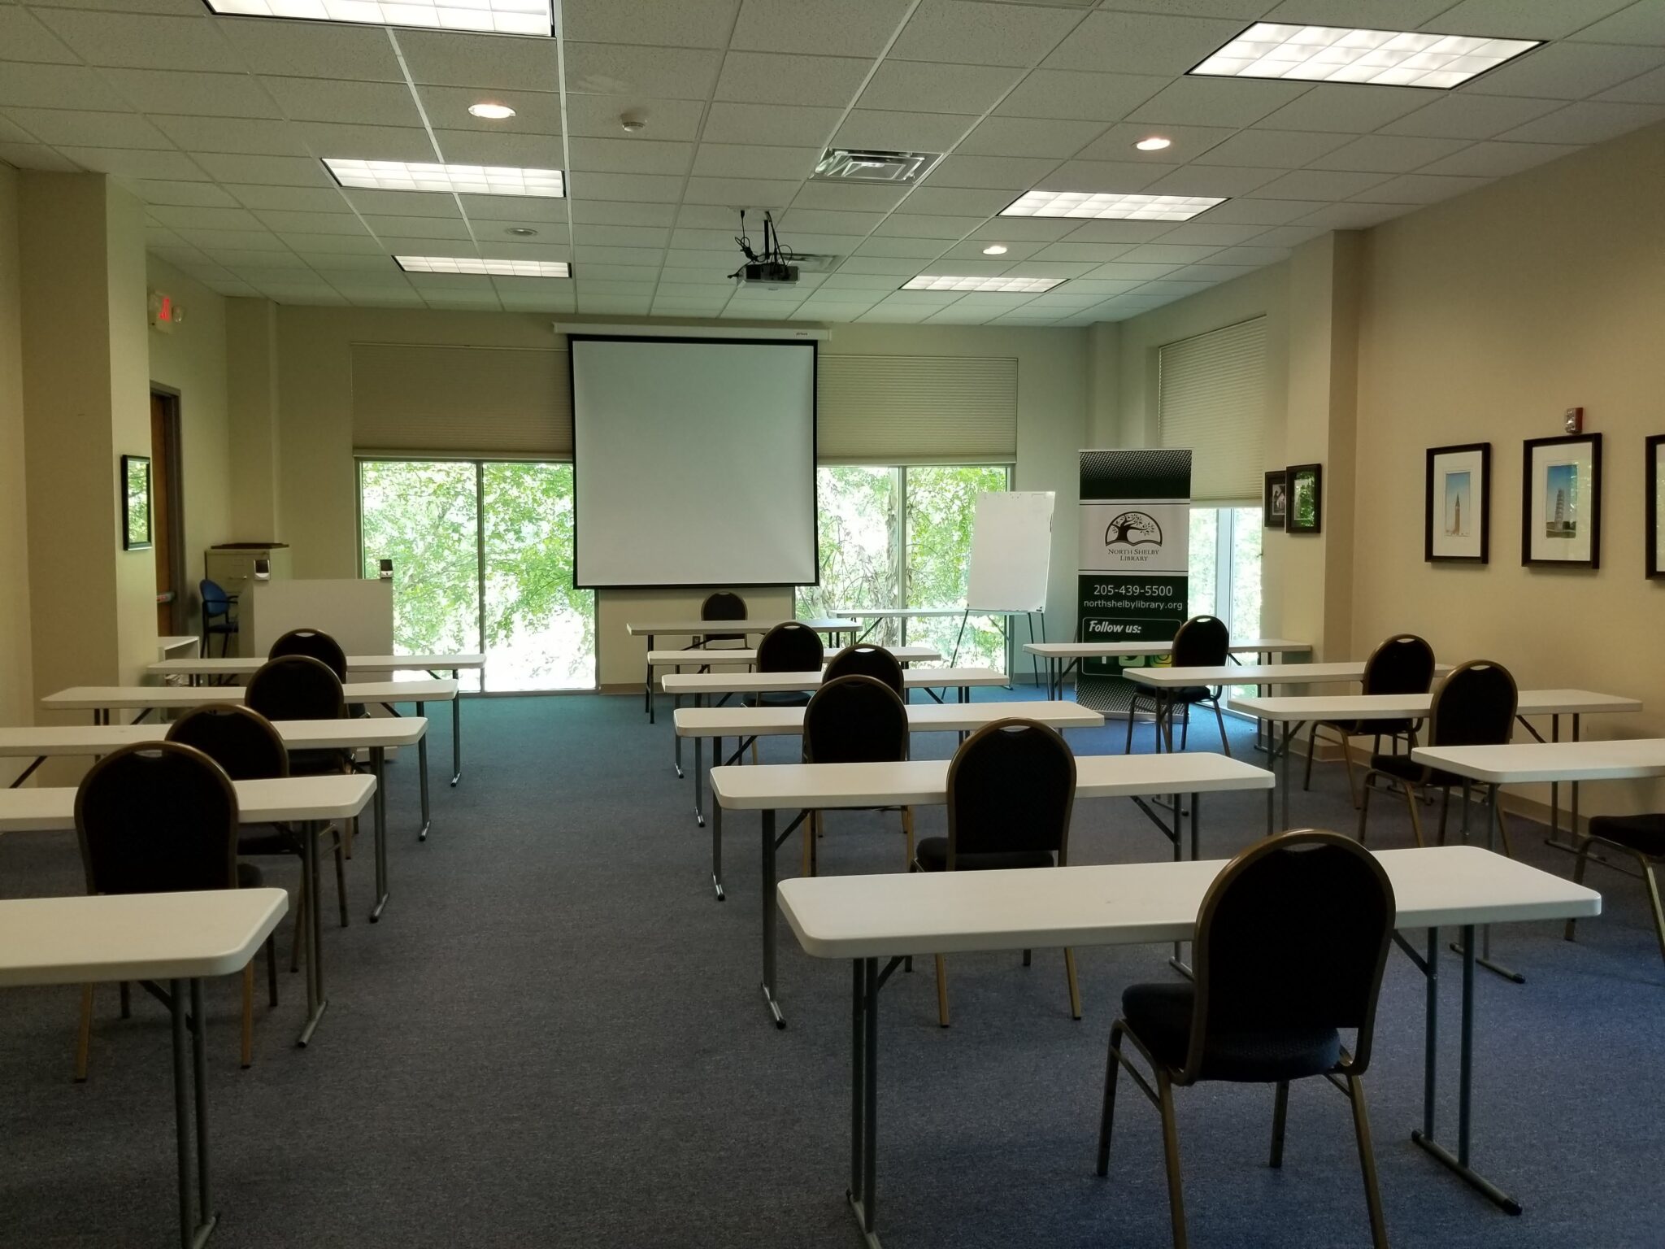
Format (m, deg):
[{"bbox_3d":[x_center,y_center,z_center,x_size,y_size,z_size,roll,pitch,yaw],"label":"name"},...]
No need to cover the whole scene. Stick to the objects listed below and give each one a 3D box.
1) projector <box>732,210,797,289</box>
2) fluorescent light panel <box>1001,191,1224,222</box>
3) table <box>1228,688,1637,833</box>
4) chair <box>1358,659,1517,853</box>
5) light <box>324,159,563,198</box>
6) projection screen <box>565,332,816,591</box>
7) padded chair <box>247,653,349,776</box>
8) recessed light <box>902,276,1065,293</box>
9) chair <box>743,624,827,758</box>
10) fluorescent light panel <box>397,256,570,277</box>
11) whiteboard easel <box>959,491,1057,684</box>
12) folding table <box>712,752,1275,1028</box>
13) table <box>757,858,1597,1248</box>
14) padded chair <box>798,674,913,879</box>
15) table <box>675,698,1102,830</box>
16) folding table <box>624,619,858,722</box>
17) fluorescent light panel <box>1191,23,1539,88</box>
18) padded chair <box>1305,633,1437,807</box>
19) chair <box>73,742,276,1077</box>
[{"bbox_3d":[-0.393,-2.188,7.323,0.360,0.410,0.290,-1,5,-10],"label":"projector"},{"bbox_3d":[1.604,-2.398,7.202,1.200,0.070,0.600,-1,5,-10],"label":"fluorescent light panel"},{"bbox_3d":[2.786,0.714,5.815,1.830,0.737,0.457,-1,5,-8],"label":"table"},{"bbox_3d":[2.800,0.609,5.788,0.450,0.950,0.540,-1,5,-7],"label":"chair"},{"bbox_3d":[-1.994,-2.353,6.548,1.200,0.060,0.600,-1,5,-11],"label":"light"},{"bbox_3d":[-1.183,-1.396,10.916,2.140,2.140,0.040,-1,5,-11],"label":"projection screen"},{"bbox_3d":[-2.546,0.609,6.043,0.455,0.950,0.560,-1,5,-15],"label":"padded chair"},{"bbox_3d":[1.167,-2.648,9.705,1.210,0.080,0.610,-1,5,-11],"label":"recessed light"},{"bbox_3d":[-0.308,0.452,7.725,0.455,0.950,0.560,-2,5,-16],"label":"chair"},{"bbox_3d":[-2.457,-2.556,8.935,1.200,0.060,0.600,-1,5,-11],"label":"fluorescent light panel"},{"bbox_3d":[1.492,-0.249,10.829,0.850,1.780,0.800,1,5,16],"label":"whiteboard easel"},{"bbox_3d":[0.527,0.858,4.218,1.830,0.737,0.457,-1,5,-8],"label":"folding table"},{"bbox_3d":[0.814,0.986,2.946,1.830,0.740,0.460,-1,5,-9],"label":"table"},{"bbox_3d":[0.086,0.660,5.264,0.460,0.960,0.560,0,5,-3],"label":"padded chair"},{"bbox_3d":[0.240,0.754,5.474,1.830,0.737,0.460,-1,5,-9],"label":"table"},{"bbox_3d":[-0.705,0.364,10.083,1.830,0.737,0.740,-1,5,-10],"label":"folding table"},{"bbox_3d":[2.063,-2.200,4.865,1.200,0.070,0.600,-1,5,-10],"label":"fluorescent light panel"},{"bbox_3d":[3.029,0.504,7.069,0.455,0.950,0.560,-1,5,-13],"label":"padded chair"},{"bbox_3d":[-1.962,0.781,3.762,0.460,0.960,0.560,-1,5,-13],"label":"chair"}]

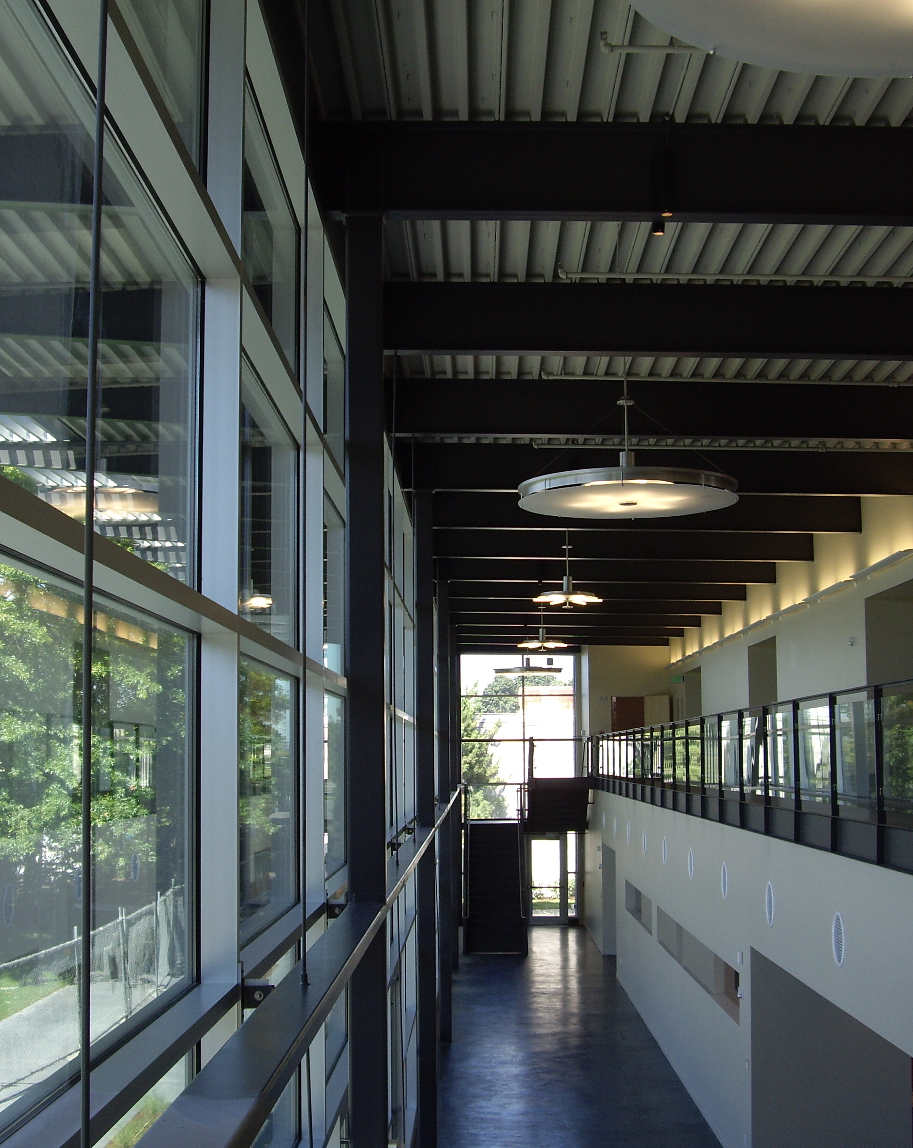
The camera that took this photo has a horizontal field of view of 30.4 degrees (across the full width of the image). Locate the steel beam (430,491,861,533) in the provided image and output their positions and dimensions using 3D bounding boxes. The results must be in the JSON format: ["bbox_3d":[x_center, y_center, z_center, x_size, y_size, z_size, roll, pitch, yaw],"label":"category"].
[{"bbox_3d":[2.456,-0.832,22.322,5.813,0.528,0.185,1,-6,1],"label":"steel beam"}]

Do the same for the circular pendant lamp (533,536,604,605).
[{"bbox_3d":[1.594,-0.048,23.889,1.003,1.018,1.003,-1,-6,1],"label":"circular pendant lamp"}]

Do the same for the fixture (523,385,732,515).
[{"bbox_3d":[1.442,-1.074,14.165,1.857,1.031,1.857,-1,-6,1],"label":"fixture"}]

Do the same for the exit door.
[{"bbox_3d":[2.688,8.556,47.059,1.396,2.542,0.120,-1,-6,1],"label":"exit door"}]

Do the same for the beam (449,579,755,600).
[{"bbox_3d":[2.611,0.227,32.043,5.813,0.528,0.185,1,-6,1],"label":"beam"}]

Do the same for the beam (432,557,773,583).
[{"bbox_3d":[2.559,-0.127,28.802,5.813,0.528,0.185,1,-6,1],"label":"beam"}]

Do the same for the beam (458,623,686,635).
[{"bbox_3d":[2.764,1.286,41.764,5.813,0.528,0.185,1,-6,1],"label":"beam"}]

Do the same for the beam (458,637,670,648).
[{"bbox_3d":[2.815,1.640,45.004,5.813,0.528,0.185,1,-6,1],"label":"beam"}]

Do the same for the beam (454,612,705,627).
[{"bbox_3d":[2.713,0.933,38.523,5.813,0.528,0.185,1,-6,1],"label":"beam"}]

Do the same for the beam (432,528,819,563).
[{"bbox_3d":[2.508,-0.480,25.562,5.813,0.528,0.185,1,-6,1],"label":"beam"}]

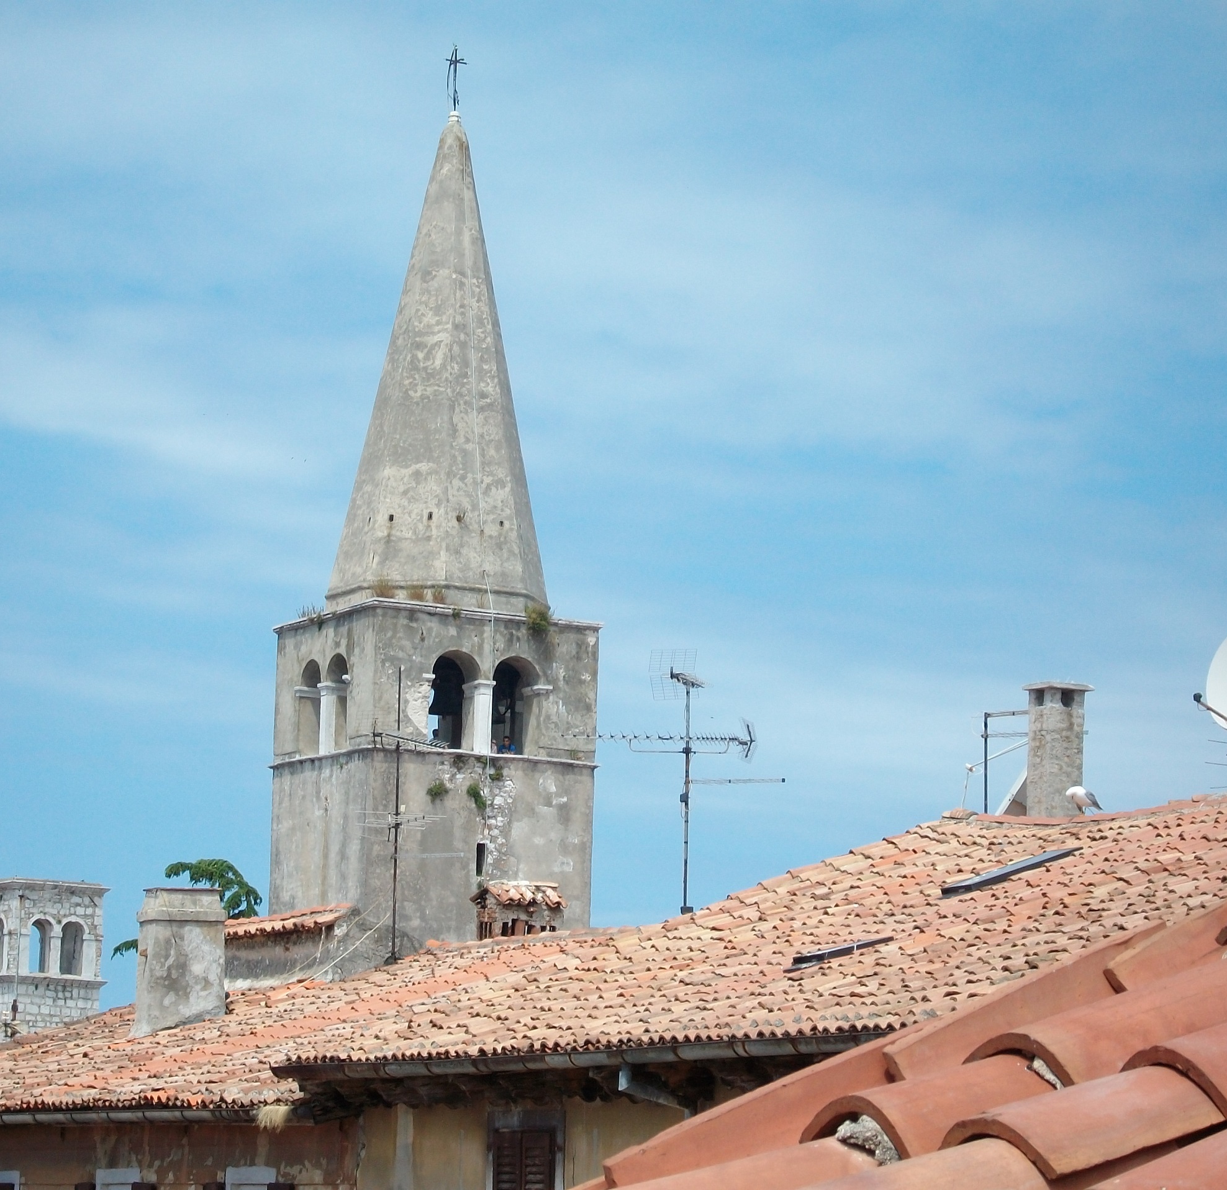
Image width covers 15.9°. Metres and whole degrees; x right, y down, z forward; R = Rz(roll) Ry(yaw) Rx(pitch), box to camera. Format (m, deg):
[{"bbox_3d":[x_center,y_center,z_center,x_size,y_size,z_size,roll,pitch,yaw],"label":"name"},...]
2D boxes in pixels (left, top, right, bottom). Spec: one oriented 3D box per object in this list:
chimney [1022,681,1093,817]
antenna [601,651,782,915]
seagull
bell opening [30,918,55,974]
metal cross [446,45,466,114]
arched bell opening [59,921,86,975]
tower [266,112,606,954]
[{"bbox_3d":[5.033,1.823,49.893,0.570,1.648,0.570,6,-9,-28],"label":"chimney"},{"bbox_3d":[0.803,2.208,51.714,2.400,3.115,0.750,2,-8,0],"label":"antenna"},{"bbox_3d":[5.278,2.288,49.222,0.420,0.320,0.200,8,-10,-40],"label":"seagull"},{"bbox_3d":[-25.207,15.401,192.906,1.151,2.406,0.550,7,-10,-34],"label":"bell opening"},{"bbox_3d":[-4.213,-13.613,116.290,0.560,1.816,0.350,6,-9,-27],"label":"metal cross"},{"bbox_3d":[-23.954,15.591,193.756,1.192,2.335,0.550,7,-10,-34],"label":"arched bell opening"},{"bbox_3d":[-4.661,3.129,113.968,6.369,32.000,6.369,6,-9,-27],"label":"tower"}]

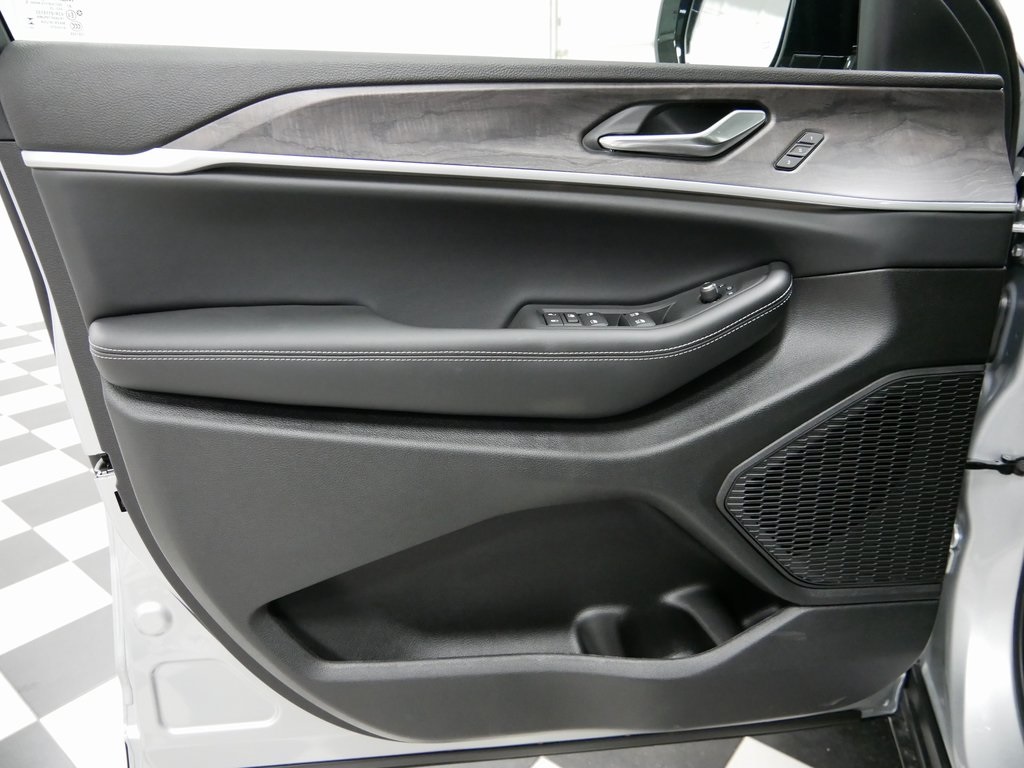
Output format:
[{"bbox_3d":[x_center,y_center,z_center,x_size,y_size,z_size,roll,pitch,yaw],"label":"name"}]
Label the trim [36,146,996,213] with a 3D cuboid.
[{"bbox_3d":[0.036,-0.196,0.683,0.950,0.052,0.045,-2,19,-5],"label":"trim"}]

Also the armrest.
[{"bbox_3d":[-0.049,-0.031,0.695,0.645,0.145,0.110,-3,20,-7],"label":"armrest"}]

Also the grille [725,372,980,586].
[{"bbox_3d":[0.390,0.124,0.832,0.300,0.285,0.035,-3,20,-7],"label":"grille"}]

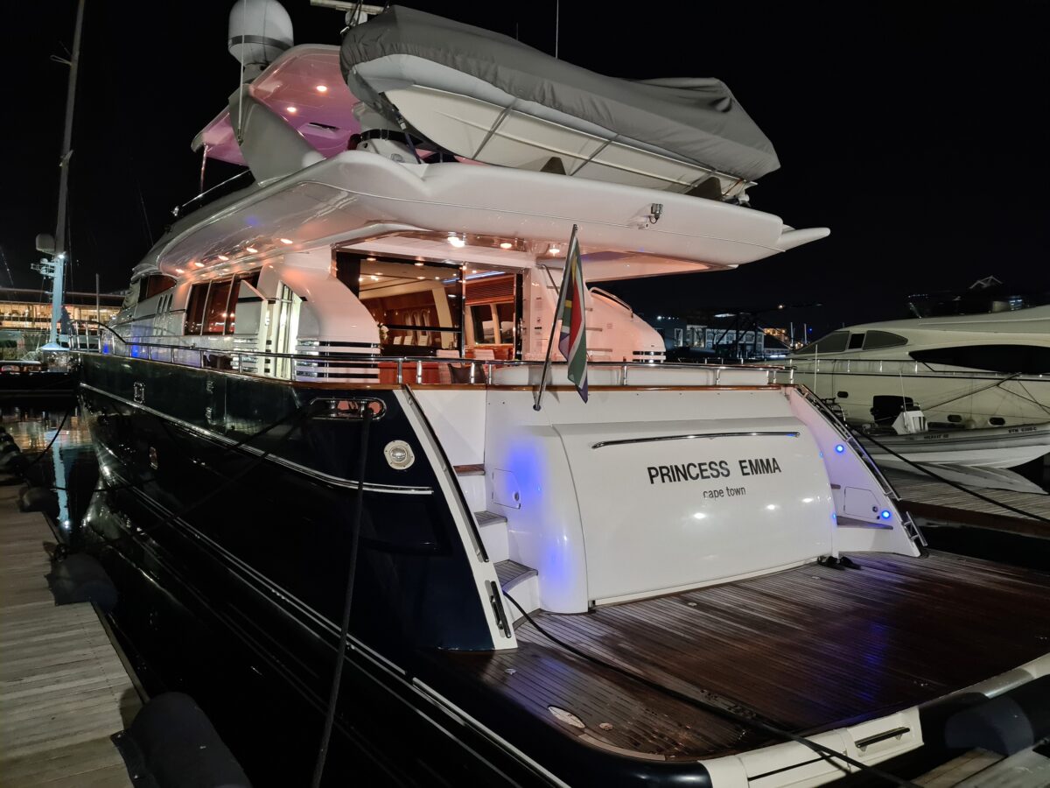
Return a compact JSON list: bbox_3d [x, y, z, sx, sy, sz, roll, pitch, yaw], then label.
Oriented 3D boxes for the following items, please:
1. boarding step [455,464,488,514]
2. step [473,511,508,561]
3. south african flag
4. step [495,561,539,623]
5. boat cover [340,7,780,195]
[{"bbox_3d":[-0.621,0.794,6.421,0.620,0.325,0.420,0,1,-35],"label":"boarding step"},{"bbox_3d":[-0.439,1.127,6.093,0.600,0.335,0.430,0,1,-35],"label":"step"},{"bbox_3d":[0.369,-0.611,6.162,0.220,1.320,0.380,0,1,-35],"label":"south african flag"},{"bbox_3d":[-0.181,1.433,5.702,0.610,0.280,0.630,0,1,-35],"label":"step"},{"bbox_3d":[0.396,-2.820,7.823,4.550,1.350,1.900,0,1,-35],"label":"boat cover"}]

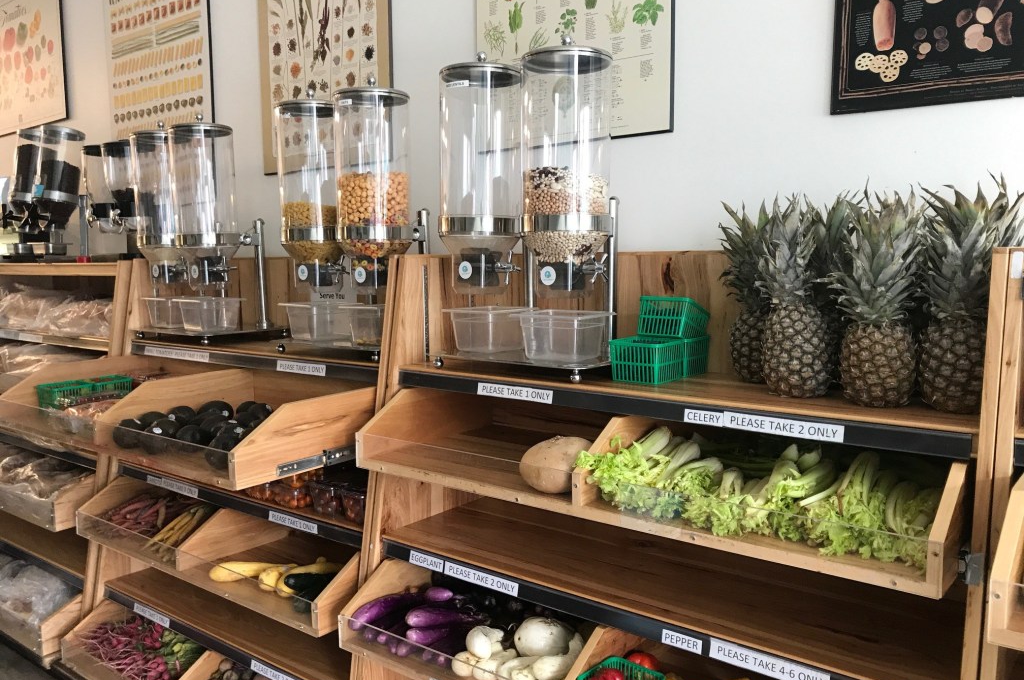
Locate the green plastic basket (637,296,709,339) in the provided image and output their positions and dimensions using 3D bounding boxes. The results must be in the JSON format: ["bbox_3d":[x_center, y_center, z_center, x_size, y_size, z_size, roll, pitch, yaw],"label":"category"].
[{"bbox_3d":[0.339,-0.033,1.752,0.112,0.081,0.112,3,-14,37],"label":"green plastic basket"}]

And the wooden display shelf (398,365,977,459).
[{"bbox_3d":[0.298,0.106,1.664,1.159,0.041,0.310,4,8,37],"label":"wooden display shelf"}]

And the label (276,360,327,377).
[{"bbox_3d":[-0.541,0.074,2.123,0.195,0.027,0.004,4,8,37],"label":"label"}]

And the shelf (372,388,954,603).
[{"bbox_3d":[0.258,0.214,1.622,1.160,0.154,0.467,4,7,39],"label":"shelf"}]

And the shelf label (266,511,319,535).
[{"bbox_3d":[-0.556,0.463,2.101,0.190,0.025,0.004,4,8,37],"label":"shelf label"}]

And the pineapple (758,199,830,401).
[{"bbox_3d":[0.516,-0.078,1.504,0.126,0.359,0.126,4,7,39],"label":"pineapple"}]

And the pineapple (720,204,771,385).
[{"bbox_3d":[0.492,-0.099,1.681,0.131,0.366,0.131,4,7,39],"label":"pineapple"}]

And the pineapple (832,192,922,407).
[{"bbox_3d":[0.633,-0.071,1.431,0.140,0.360,0.140,4,8,37],"label":"pineapple"}]

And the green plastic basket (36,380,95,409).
[{"bbox_3d":[-1.289,0.168,2.399,0.110,0.074,0.110,4,7,39],"label":"green plastic basket"}]

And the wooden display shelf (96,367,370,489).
[{"bbox_3d":[-0.630,0.182,1.960,0.569,0.151,0.446,4,8,37],"label":"wooden display shelf"}]

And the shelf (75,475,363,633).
[{"bbox_3d":[-0.742,0.539,2.385,1.160,0.154,0.467,4,7,38],"label":"shelf"}]

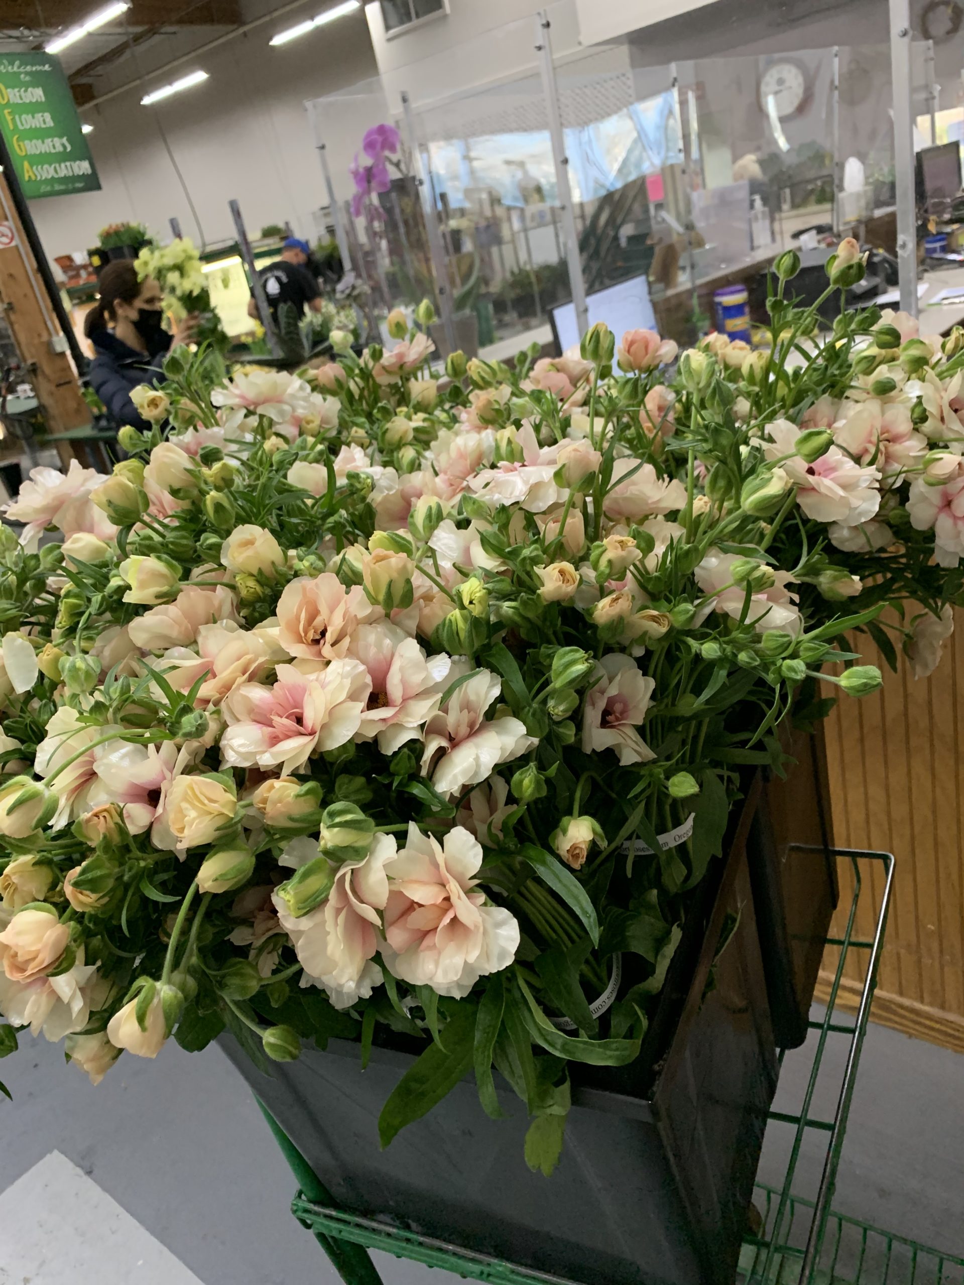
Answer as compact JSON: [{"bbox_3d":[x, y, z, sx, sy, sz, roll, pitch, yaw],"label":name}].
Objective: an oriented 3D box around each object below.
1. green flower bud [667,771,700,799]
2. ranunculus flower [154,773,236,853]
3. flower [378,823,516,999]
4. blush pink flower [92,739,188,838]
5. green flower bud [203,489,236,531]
[{"bbox_3d":[0.127,0.090,0.610,0.019,0.016,0.016,16,3,15],"label":"green flower bud"},{"bbox_3d":[-0.141,0.084,0.475,0.036,0.038,0.035,5,14,34],"label":"ranunculus flower"},{"bbox_3d":[-0.018,0.152,0.550,0.075,0.091,0.055,-2,9,6],"label":"flower"},{"bbox_3d":[-0.180,0.080,0.510,0.060,0.062,0.042,-25,12,-28],"label":"blush pink flower"},{"bbox_3d":[-0.193,-0.098,0.710,0.022,0.030,0.022,-17,12,-12],"label":"green flower bud"}]

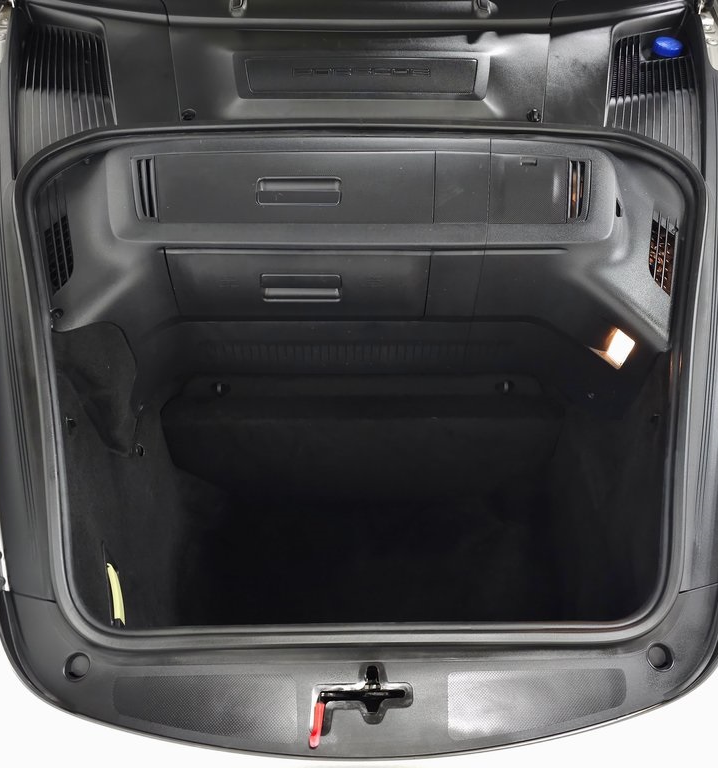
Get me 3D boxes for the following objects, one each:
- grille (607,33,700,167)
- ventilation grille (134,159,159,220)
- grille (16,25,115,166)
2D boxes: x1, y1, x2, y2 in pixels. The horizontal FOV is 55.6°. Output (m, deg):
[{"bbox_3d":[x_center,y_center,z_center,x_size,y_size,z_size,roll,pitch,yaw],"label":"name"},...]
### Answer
[{"bbox_3d":[0.469,-0.450,1.081,0.140,0.035,0.200,0,100,3],"label":"grille"},{"bbox_3d":[-0.356,-0.326,1.136,0.038,0.020,0.104,-1,103,-3],"label":"ventilation grille"},{"bbox_3d":[-0.466,-0.457,1.081,0.150,0.035,0.215,0,100,-3],"label":"grille"}]

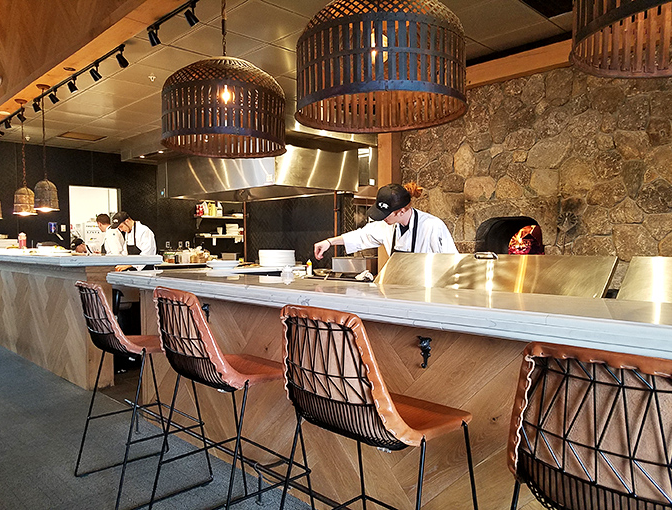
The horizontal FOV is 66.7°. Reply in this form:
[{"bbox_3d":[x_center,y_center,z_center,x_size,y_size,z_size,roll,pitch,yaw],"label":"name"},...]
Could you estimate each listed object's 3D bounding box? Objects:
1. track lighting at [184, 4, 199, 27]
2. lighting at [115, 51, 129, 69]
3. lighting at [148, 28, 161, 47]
[{"bbox_3d":[-0.994,-1.648,3.513,0.075,0.150,0.115,1,3,44],"label":"track lighting"},{"bbox_3d":[-1.829,-1.667,4.355,0.075,0.150,0.115,1,3,44],"label":"lighting"},{"bbox_3d":[-1.382,-1.656,3.889,0.075,0.150,0.115,1,3,44],"label":"lighting"}]

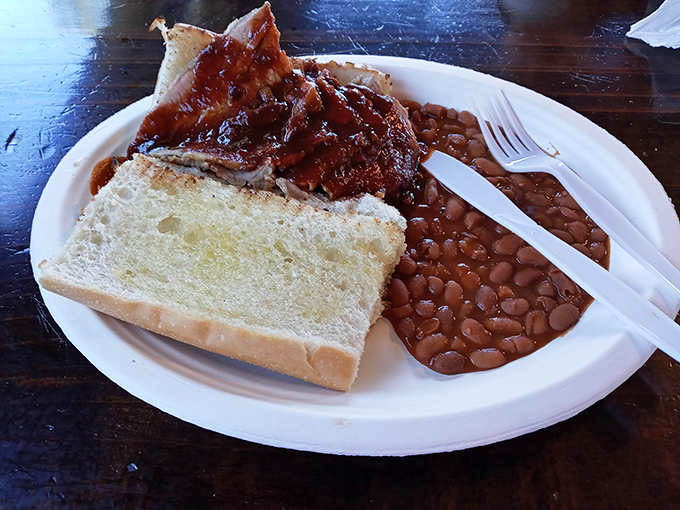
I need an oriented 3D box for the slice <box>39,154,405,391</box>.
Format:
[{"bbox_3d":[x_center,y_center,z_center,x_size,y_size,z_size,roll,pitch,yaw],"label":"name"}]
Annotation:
[{"bbox_3d":[-0.052,0.003,0.263,0.148,0.027,0.081,14,54,10],"label":"slice"}]

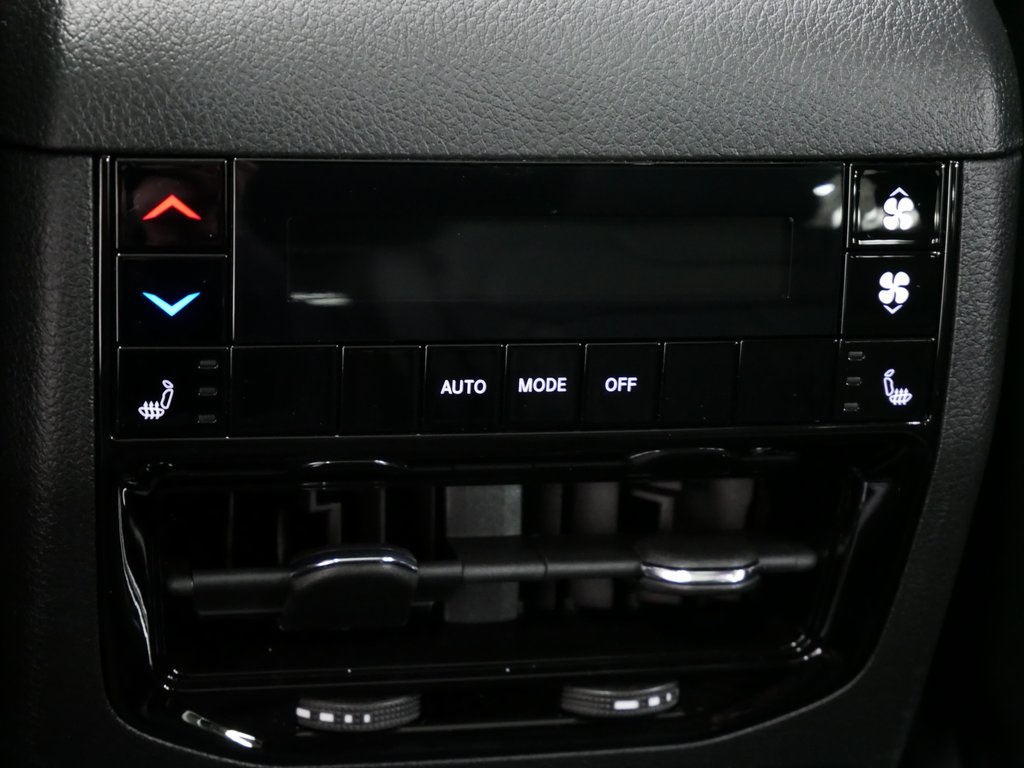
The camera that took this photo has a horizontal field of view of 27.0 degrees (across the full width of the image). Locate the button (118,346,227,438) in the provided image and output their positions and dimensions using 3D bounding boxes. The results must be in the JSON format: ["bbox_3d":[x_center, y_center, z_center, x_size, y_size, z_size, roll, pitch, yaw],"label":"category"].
[{"bbox_3d":[-0.067,0.001,0.417,0.021,0.017,0.006,-1,11,-13],"label":"button"}]

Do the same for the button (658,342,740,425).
[{"bbox_3d":[0.038,0.000,0.441,0.015,0.017,0.006,-1,11,-13],"label":"button"}]

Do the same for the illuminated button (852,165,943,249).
[{"bbox_3d":[0.079,-0.037,0.444,0.021,0.017,0.006,-1,11,-13],"label":"illuminated button"}]

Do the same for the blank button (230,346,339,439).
[{"bbox_3d":[-0.045,0.001,0.422,0.021,0.017,0.006,-1,11,-13],"label":"blank button"}]

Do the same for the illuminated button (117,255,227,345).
[{"bbox_3d":[-0.069,-0.018,0.433,0.022,0.018,0.006,-1,12,-12],"label":"illuminated button"}]

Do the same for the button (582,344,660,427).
[{"bbox_3d":[0.022,0.000,0.438,0.016,0.017,0.006,-1,11,-13],"label":"button"}]

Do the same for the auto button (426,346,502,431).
[{"bbox_3d":[-0.011,0.001,0.449,0.017,0.019,0.006,-1,12,-12],"label":"auto button"}]

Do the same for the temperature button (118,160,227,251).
[{"bbox_3d":[-0.069,-0.036,0.429,0.022,0.018,0.006,-1,12,-12],"label":"temperature button"}]

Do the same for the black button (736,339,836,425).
[{"bbox_3d":[0.057,-0.001,0.446,0.021,0.017,0.006,-1,11,-13],"label":"black button"}]

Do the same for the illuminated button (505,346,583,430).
[{"bbox_3d":[0.006,0.000,0.434,0.015,0.017,0.006,-1,11,-13],"label":"illuminated button"}]

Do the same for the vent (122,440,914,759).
[{"bbox_3d":[0.000,0.042,0.478,0.177,0.069,0.040,-1,12,-12],"label":"vent"}]

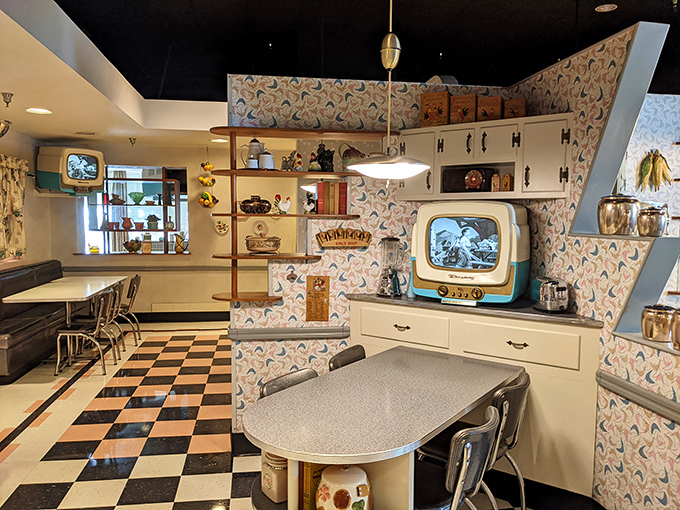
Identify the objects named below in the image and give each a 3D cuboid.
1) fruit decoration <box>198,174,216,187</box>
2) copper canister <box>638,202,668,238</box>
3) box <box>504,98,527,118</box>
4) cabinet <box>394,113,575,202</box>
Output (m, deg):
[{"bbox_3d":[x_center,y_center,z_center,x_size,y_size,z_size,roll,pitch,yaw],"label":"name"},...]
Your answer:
[{"bbox_3d":[-1.936,-1.082,7.782,0.257,0.168,0.150,0,4,-9],"label":"fruit decoration"},{"bbox_3d":[1.432,-0.151,2.435,0.115,0.132,0.115,0,4,-9],"label":"copper canister"},{"bbox_3d":[1.040,-0.850,3.149,0.133,0.128,0.133,3,4,23],"label":"box"},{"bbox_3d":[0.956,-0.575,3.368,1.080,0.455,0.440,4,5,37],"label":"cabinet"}]

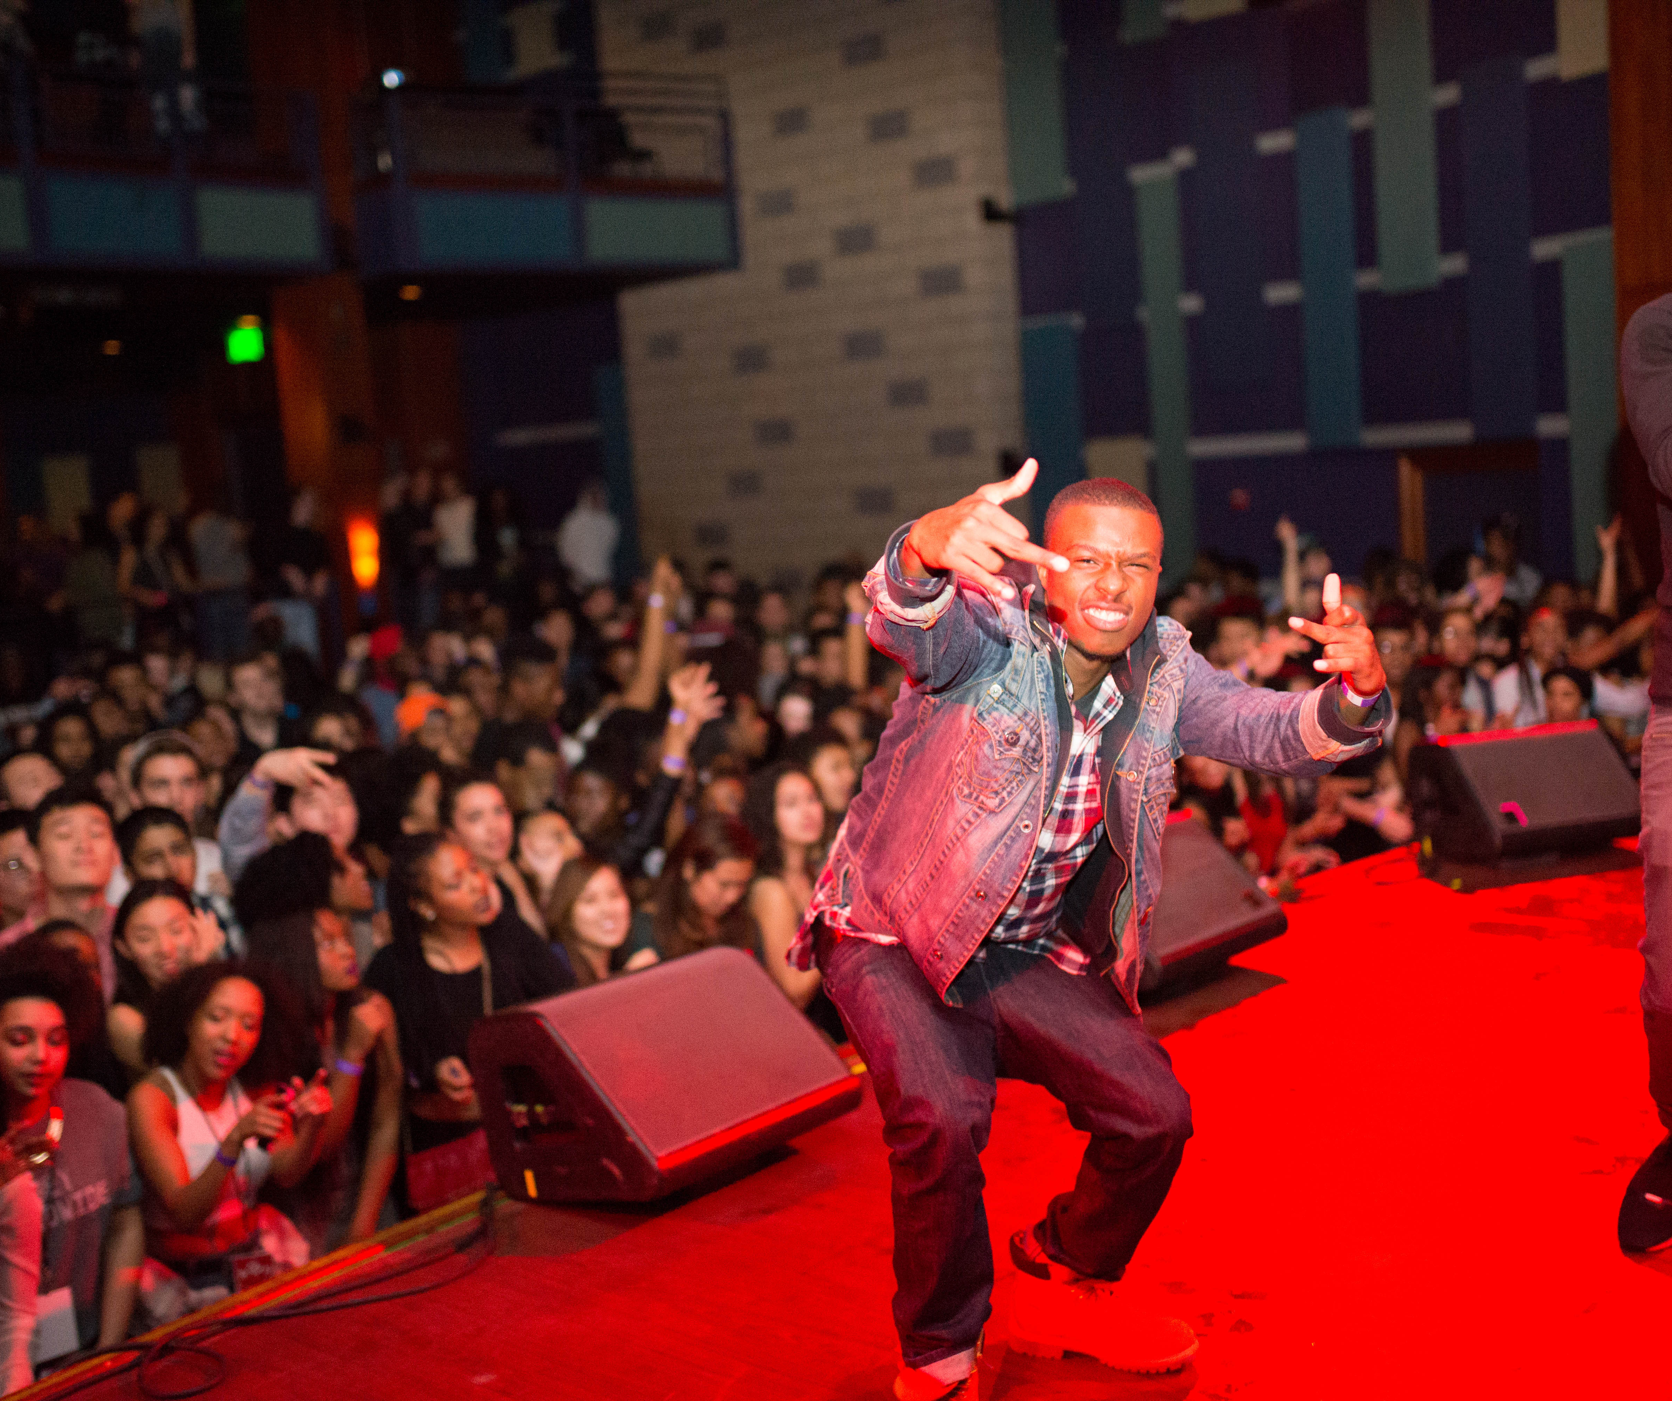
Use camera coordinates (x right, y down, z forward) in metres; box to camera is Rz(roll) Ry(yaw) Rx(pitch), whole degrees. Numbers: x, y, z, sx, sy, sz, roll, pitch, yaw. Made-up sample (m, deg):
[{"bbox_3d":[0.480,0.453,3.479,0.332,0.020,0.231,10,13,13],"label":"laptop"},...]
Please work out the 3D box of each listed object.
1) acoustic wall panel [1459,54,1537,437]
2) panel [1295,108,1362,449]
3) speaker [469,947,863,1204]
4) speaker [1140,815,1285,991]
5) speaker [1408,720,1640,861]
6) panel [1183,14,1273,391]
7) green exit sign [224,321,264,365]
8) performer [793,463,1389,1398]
[{"bbox_3d":[3.561,-2.451,11.053,0.060,2.020,0.440,-8,7,-28],"label":"acoustic wall panel"},{"bbox_3d":[2.927,-2.527,12.218,0.060,1.940,0.460,-8,7,-28],"label":"panel"},{"bbox_3d":[-0.316,0.725,4.090,0.430,0.350,0.645,1,8,37],"label":"speaker"},{"bbox_3d":[0.826,0.503,5.317,0.430,0.350,0.645,1,8,41],"label":"speaker"},{"bbox_3d":[2.226,0.270,6.481,0.645,0.350,0.430,-7,7,-24],"label":"speaker"},{"bbox_3d":[2.461,-3.124,12.938,0.060,2.200,0.620,-8,7,-28],"label":"panel"},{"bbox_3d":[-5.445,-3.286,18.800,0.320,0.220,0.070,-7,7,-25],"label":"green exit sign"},{"bbox_3d":[0.362,0.318,2.895,0.780,1.340,0.720,-7,7,-20],"label":"performer"}]

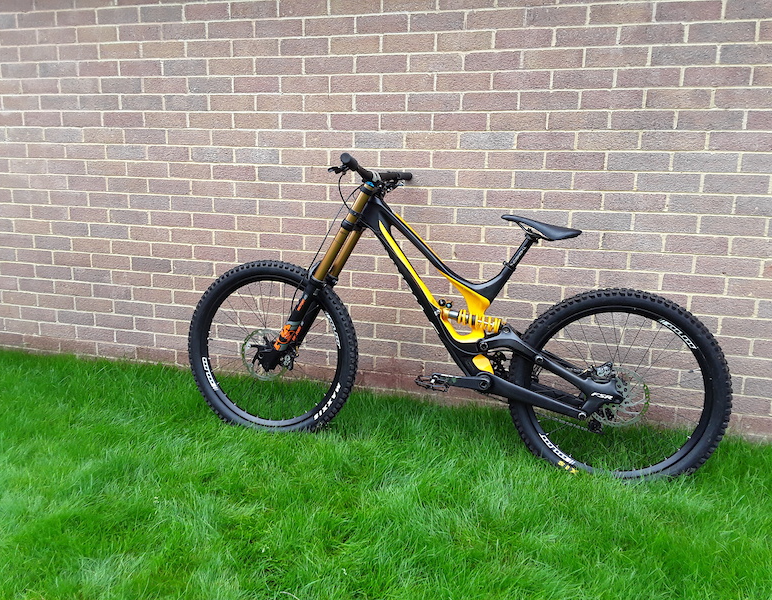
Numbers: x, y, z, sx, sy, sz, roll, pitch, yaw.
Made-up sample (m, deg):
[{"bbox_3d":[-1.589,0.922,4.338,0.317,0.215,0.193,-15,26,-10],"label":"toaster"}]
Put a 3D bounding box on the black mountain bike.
[{"bbox_3d":[0.163,0.064,2.176,1.918,1.054,0.800,5,7,16],"label":"black mountain bike"}]

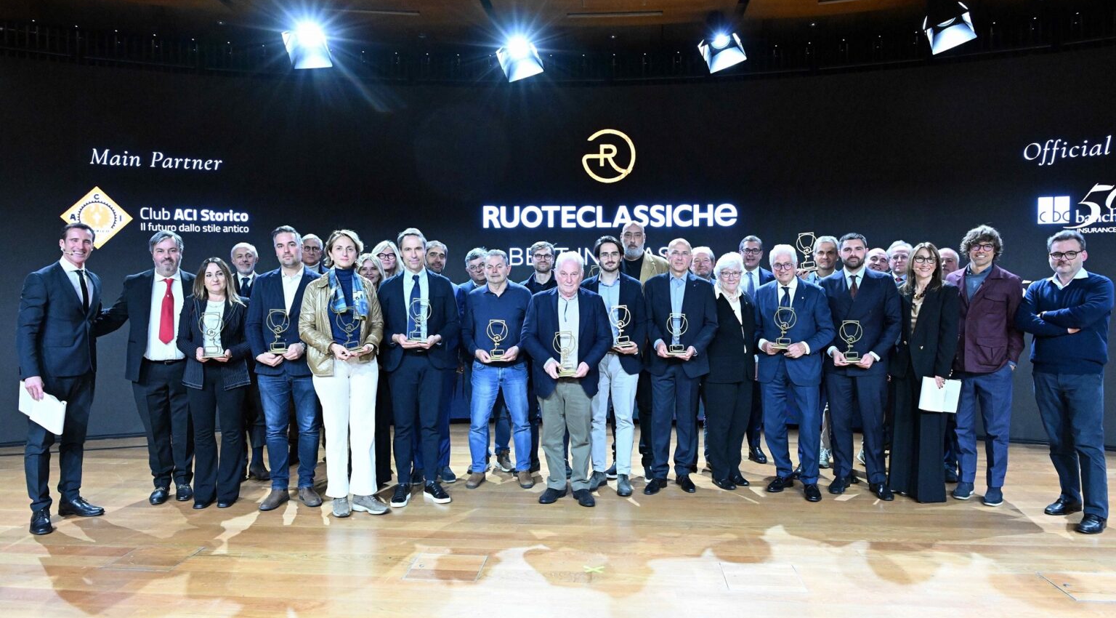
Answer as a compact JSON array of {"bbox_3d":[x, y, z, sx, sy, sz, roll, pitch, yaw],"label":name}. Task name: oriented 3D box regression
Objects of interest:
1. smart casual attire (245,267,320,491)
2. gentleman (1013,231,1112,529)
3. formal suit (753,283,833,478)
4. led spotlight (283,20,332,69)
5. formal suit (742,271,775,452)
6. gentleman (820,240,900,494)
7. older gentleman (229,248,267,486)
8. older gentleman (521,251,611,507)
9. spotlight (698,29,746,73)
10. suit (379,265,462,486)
[{"bbox_3d":[-1.784,0.455,4.810,0.520,1.449,0.380,-1,2,-19],"label":"smart casual attire"},{"bbox_3d":[3.052,0.402,4.438,0.420,1.744,0.530,-2,3,-44],"label":"gentleman"},{"bbox_3d":[1.625,0.496,5.087,0.540,1.397,0.360,1,3,20],"label":"formal suit"},{"bbox_3d":[-2.242,-2.419,6.700,0.420,0.420,0.400,-1,38,-20],"label":"led spotlight"},{"bbox_3d":[1.572,0.393,5.995,0.520,1.488,0.320,0,2,13],"label":"formal suit"},{"bbox_3d":[2.079,0.367,5.060,0.530,1.758,0.430,1,3,24],"label":"gentleman"},{"bbox_3d":[-2.339,0.364,5.599,0.501,1.732,0.360,-1,4,-18],"label":"older gentleman"},{"bbox_3d":[0.052,0.446,4.964,0.606,1.655,0.430,0,4,1],"label":"older gentleman"},{"bbox_3d":[1.355,-2.210,6.200,0.360,0.350,0.360,-11,43,11],"label":"spotlight"},{"bbox_3d":[-0.922,0.481,4.966,0.544,1.506,0.380,0,4,-7],"label":"suit"}]

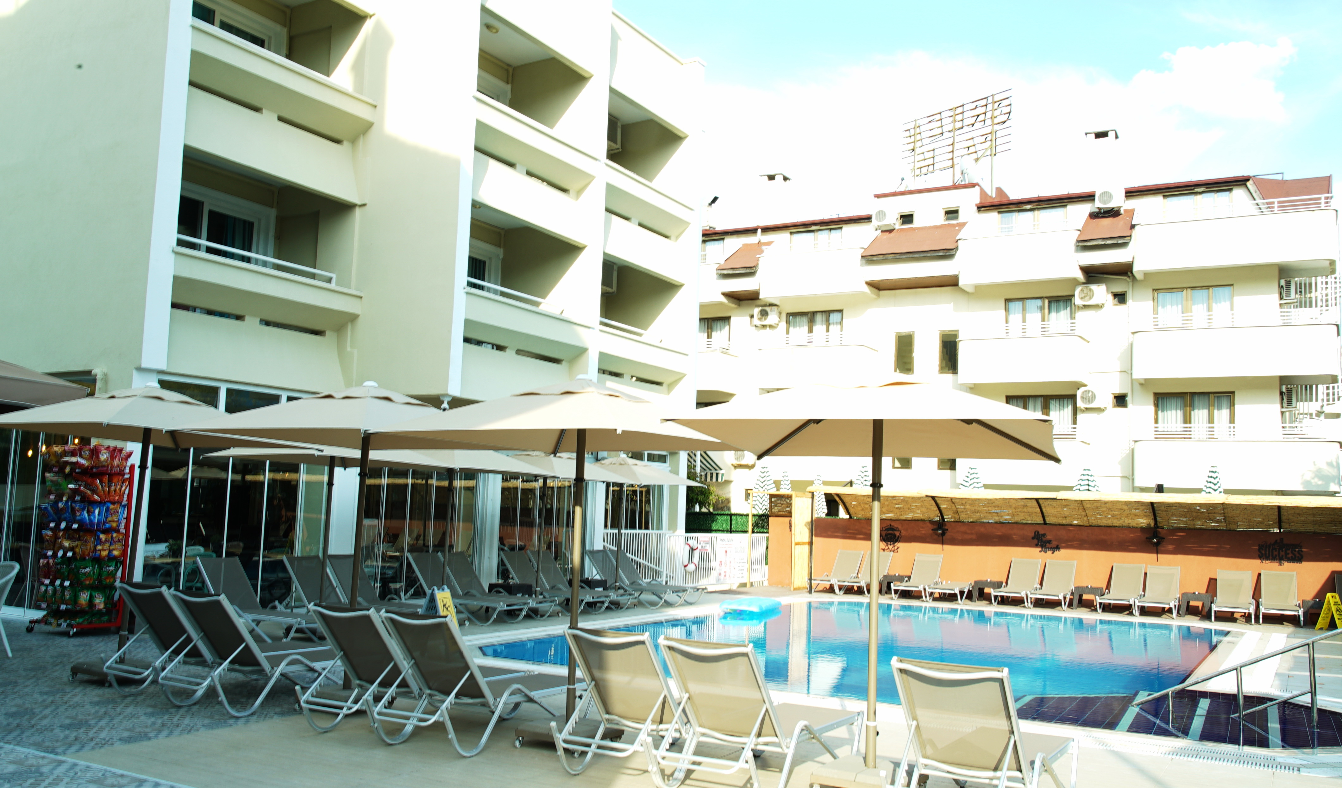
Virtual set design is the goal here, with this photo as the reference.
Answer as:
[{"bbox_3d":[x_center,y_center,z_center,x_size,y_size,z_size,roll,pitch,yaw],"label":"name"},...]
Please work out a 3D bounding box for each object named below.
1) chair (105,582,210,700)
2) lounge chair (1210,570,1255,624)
[{"bbox_3d":[-3.721,2.010,9.036,0.652,0.883,1.684,-1,-7,28],"label":"chair"},{"bbox_3d":[9.772,3.510,18.768,0.634,0.848,1.674,-2,-7,29],"label":"lounge chair"}]

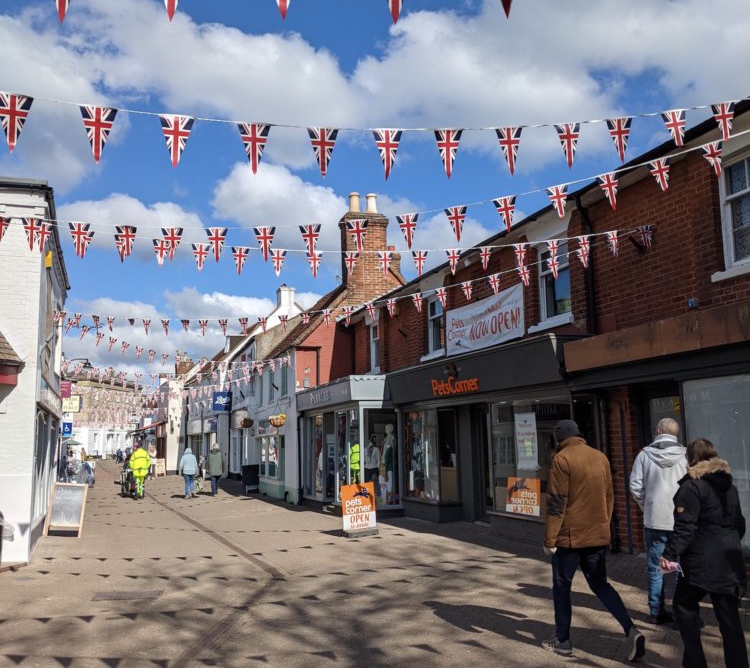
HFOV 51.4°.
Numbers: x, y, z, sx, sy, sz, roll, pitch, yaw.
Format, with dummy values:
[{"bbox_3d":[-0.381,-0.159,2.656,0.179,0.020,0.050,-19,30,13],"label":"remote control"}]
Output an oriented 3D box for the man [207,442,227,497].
[{"bbox_3d":[-5.191,4.435,25.592,0.580,1.740,0.420,2,-8,-18],"label":"man"}]

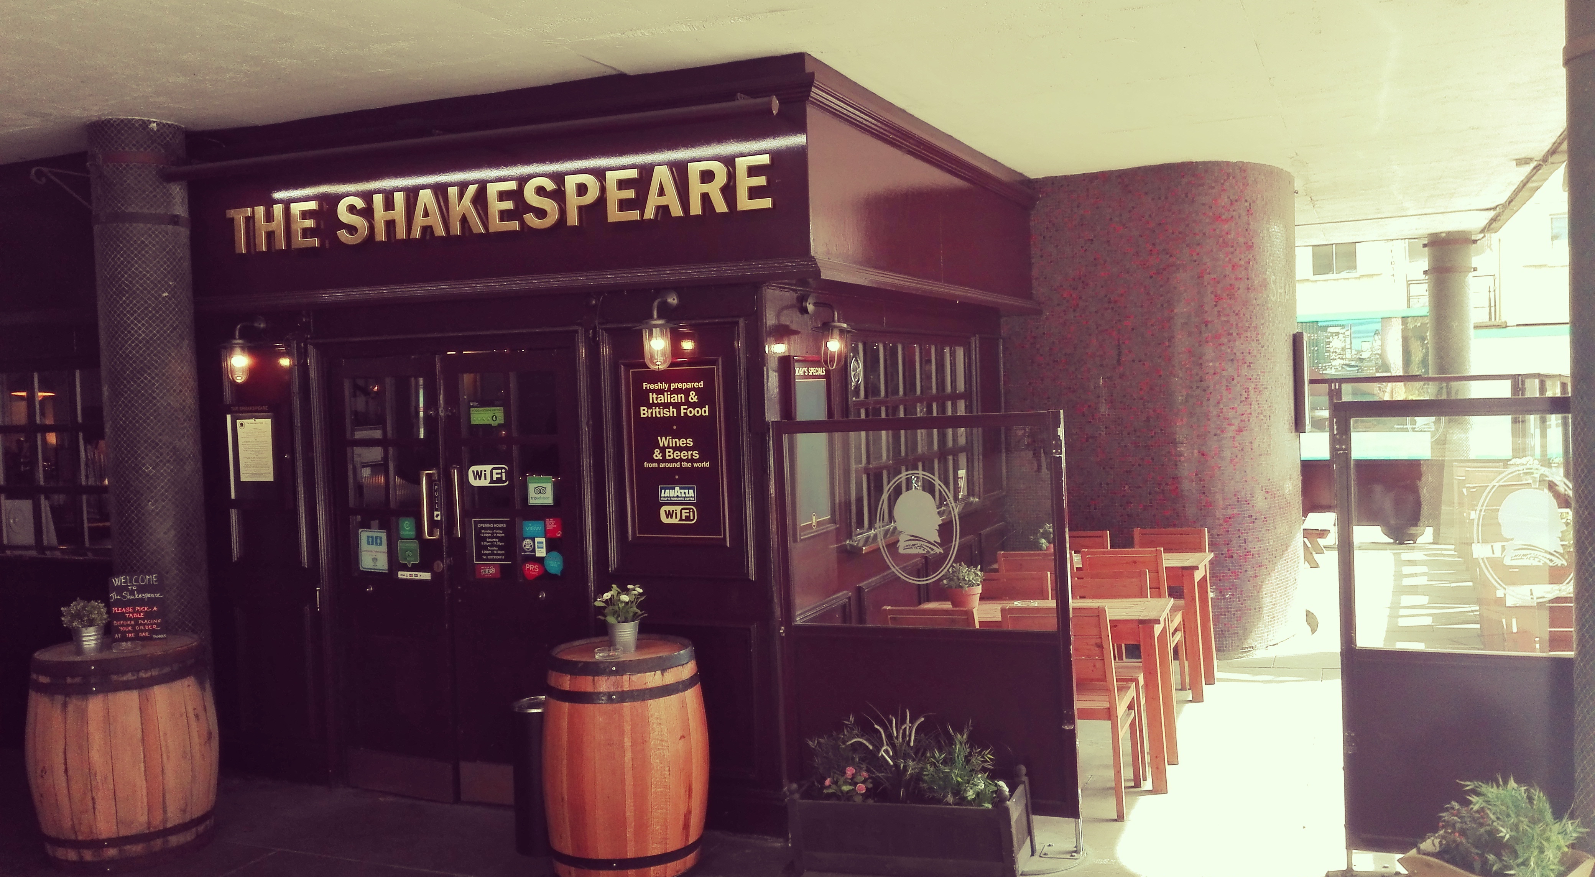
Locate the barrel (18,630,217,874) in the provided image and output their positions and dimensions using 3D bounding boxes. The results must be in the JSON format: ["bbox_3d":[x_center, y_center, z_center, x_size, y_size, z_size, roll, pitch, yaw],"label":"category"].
[{"bbox_3d":[-2.793,1.283,4.747,0.691,0.845,0.691,-2,2,0],"label":"barrel"}]

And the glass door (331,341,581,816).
[{"bbox_3d":[-1.513,0.612,5.134,1.310,2.070,0.070,-1,3,18],"label":"glass door"}]

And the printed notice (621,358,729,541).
[{"bbox_3d":[-0.502,0.057,4.687,0.432,0.731,0.030,-1,3,18],"label":"printed notice"}]

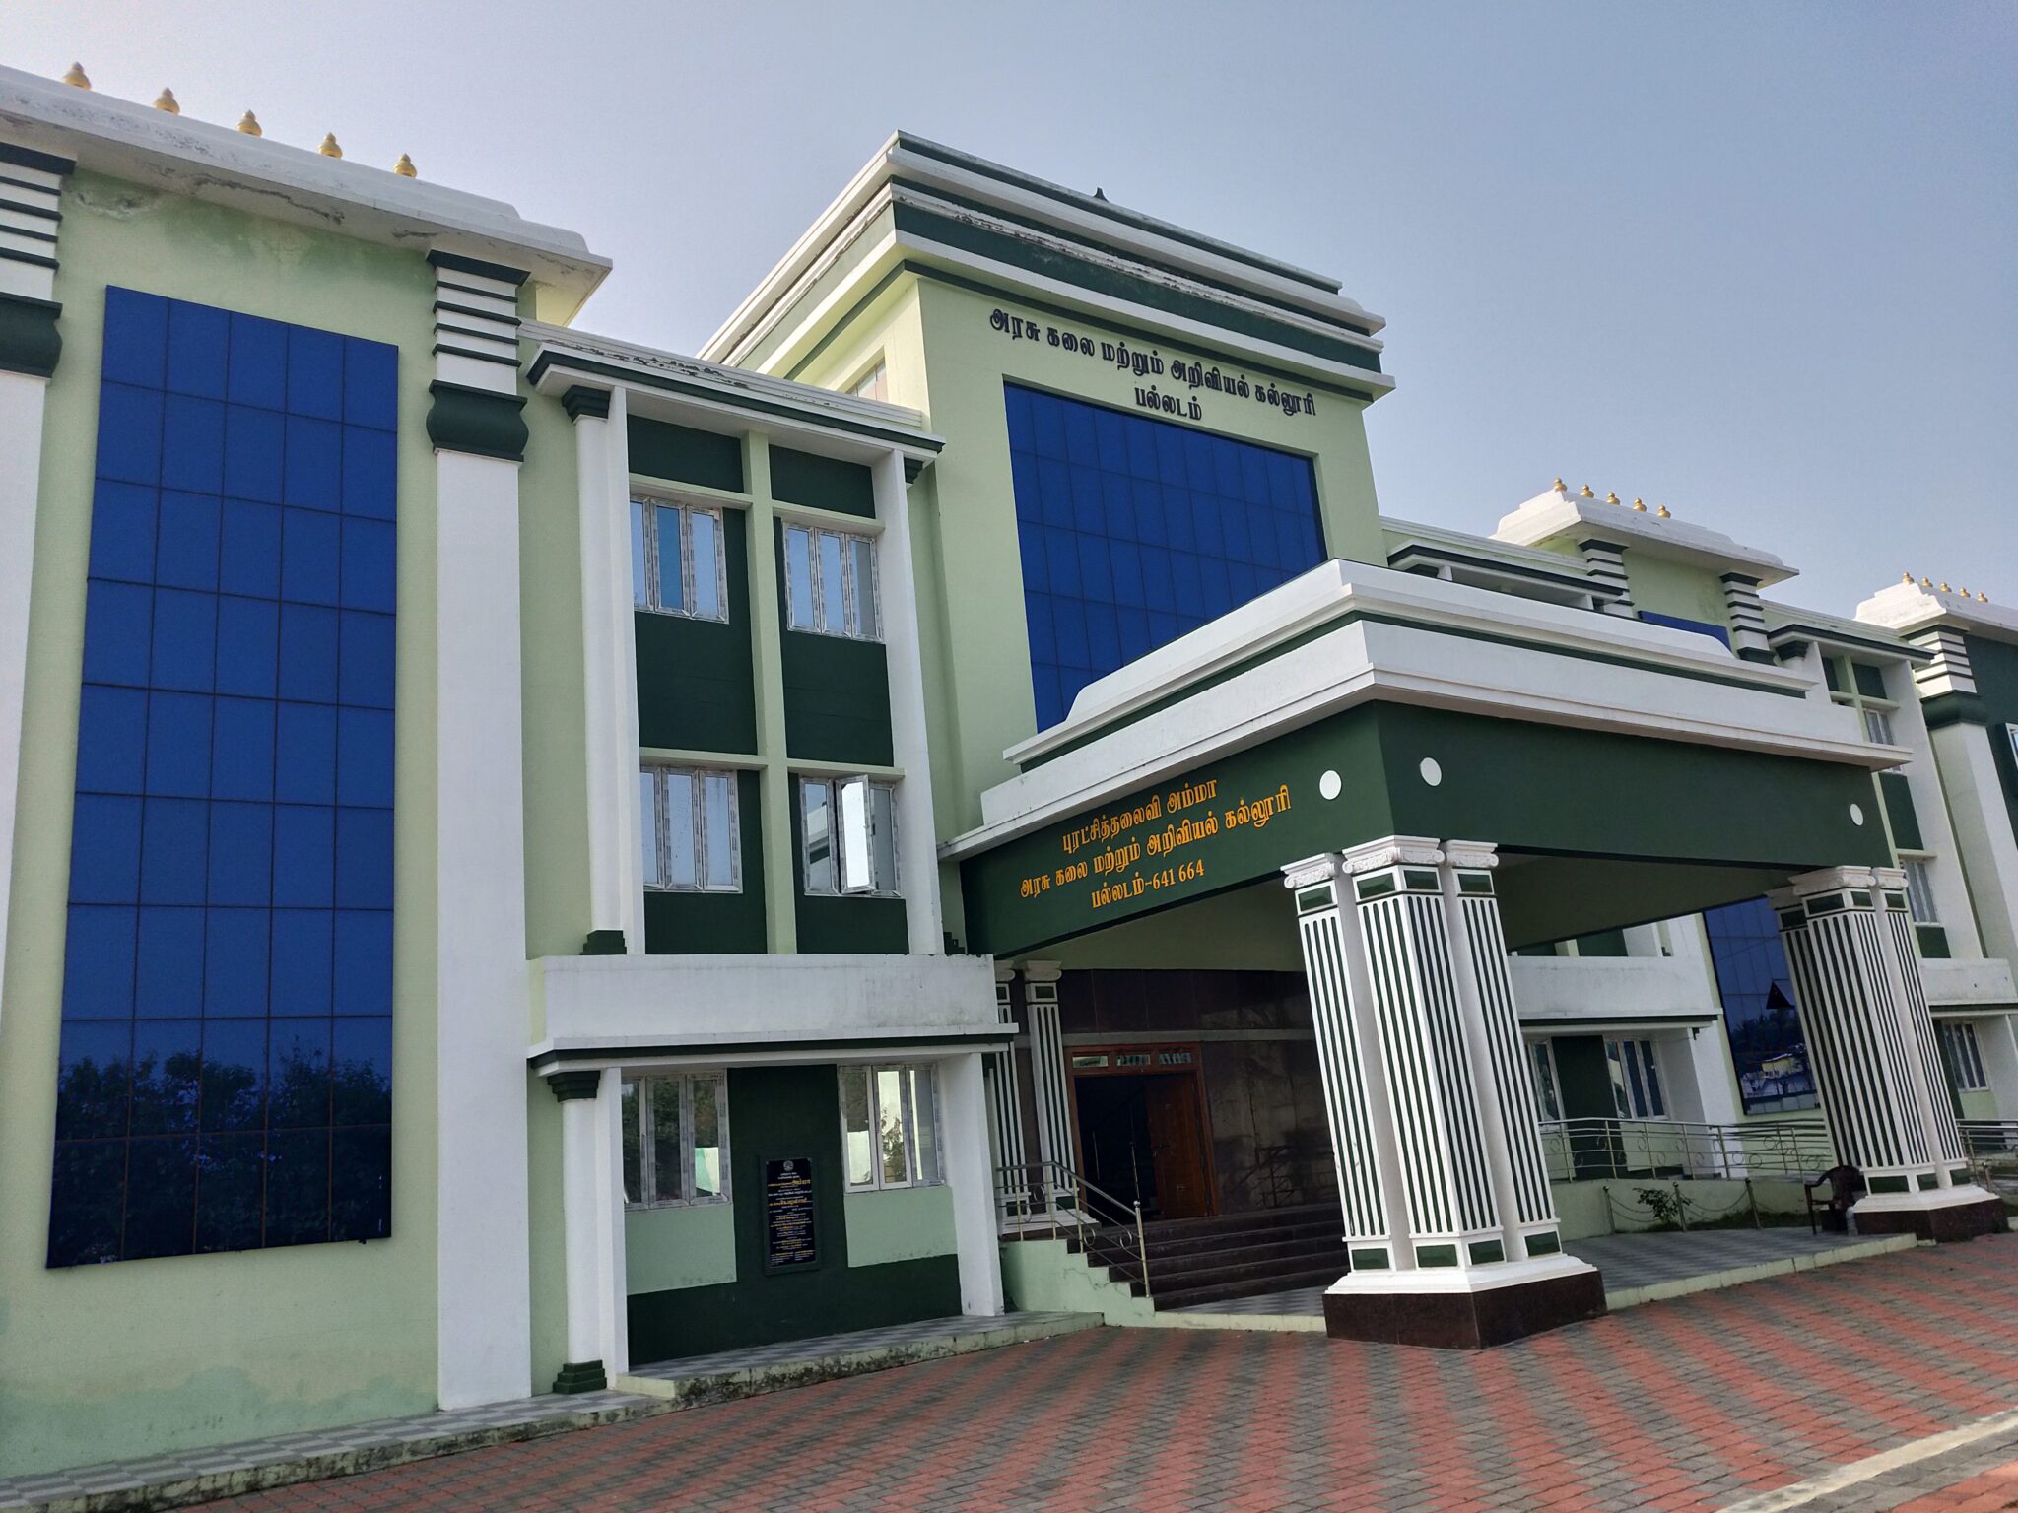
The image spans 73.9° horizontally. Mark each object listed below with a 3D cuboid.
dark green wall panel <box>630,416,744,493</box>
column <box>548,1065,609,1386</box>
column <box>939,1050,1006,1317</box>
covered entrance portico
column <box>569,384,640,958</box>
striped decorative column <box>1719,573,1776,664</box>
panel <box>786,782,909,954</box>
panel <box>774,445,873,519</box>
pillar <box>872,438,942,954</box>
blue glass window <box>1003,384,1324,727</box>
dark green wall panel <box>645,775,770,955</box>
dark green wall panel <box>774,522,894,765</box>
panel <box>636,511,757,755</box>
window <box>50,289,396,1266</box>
[{"bbox_3d":[-3.809,-3.537,15.749,1.476,0.778,0.111,2,-15,-31],"label":"dark green wall panel"},{"bbox_3d":[-4.551,4.952,14.225,0.692,3.120,0.510,5,-18,-34],"label":"column"},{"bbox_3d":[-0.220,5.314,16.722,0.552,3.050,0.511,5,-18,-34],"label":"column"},{"bbox_3d":[5.674,2.797,16.570,10.483,6.665,6.961,5,-18,-34],"label":"covered entrance portico"},{"bbox_3d":[-4.810,-1.144,15.761,0.684,7.009,0.510,5,-18,-34],"label":"column"},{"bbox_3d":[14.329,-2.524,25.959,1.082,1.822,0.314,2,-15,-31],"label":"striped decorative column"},{"bbox_3d":[-2.078,1.413,17.096,1.564,2.280,0.204,5,-18,-34],"label":"panel"},{"bbox_3d":[-2.293,-3.394,16.626,1.427,0.757,0.111,2,-15,-31],"label":"panel"},{"bbox_3d":[-1.259,-0.649,16.212,0.157,6.222,0.489,2,-15,-31],"label":"pillar"},{"bbox_3d":[2.573,-2.439,18.925,5.598,4.881,0.111,2,-15,-31],"label":"blue glass window"},{"bbox_3d":[-3.346,1.144,14.720,1.466,2.118,0.111,2,-15,-31],"label":"dark green wall panel"},{"bbox_3d":[-2.349,-1.477,17.740,1.562,3.238,0.204,5,-18,-34],"label":"dark green wall panel"},{"bbox_3d":[-4.040,-1.637,16.770,1.650,3.334,0.204,5,-18,-34],"label":"panel"},{"bbox_3d":[-6.983,-0.055,12.267,2.509,8.750,0.100,2,-15,-31],"label":"window"}]

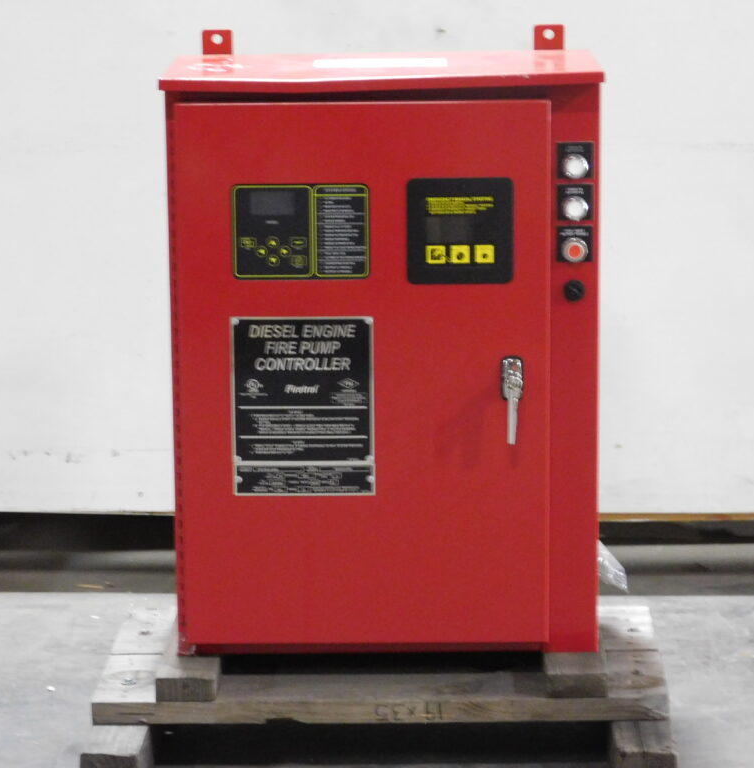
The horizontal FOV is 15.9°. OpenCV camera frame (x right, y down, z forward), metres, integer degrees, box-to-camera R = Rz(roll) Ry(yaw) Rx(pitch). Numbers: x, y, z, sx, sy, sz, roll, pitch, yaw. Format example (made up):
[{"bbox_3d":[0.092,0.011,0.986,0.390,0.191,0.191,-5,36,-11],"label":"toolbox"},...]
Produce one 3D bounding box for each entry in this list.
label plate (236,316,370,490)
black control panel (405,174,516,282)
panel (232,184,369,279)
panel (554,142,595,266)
[{"bbox_3d":[-0.112,0.036,4.124,0.218,0.280,0.008,0,12,1],"label":"label plate"},{"bbox_3d":[0.126,-0.229,4.060,0.160,0.161,0.012,0,12,1],"label":"black control panel"},{"bbox_3d":[-0.115,-0.228,4.065,0.209,0.144,0.012,0,12,1],"label":"panel"},{"bbox_3d":[0.301,-0.271,4.067,0.057,0.185,0.032,0,12,1],"label":"panel"}]

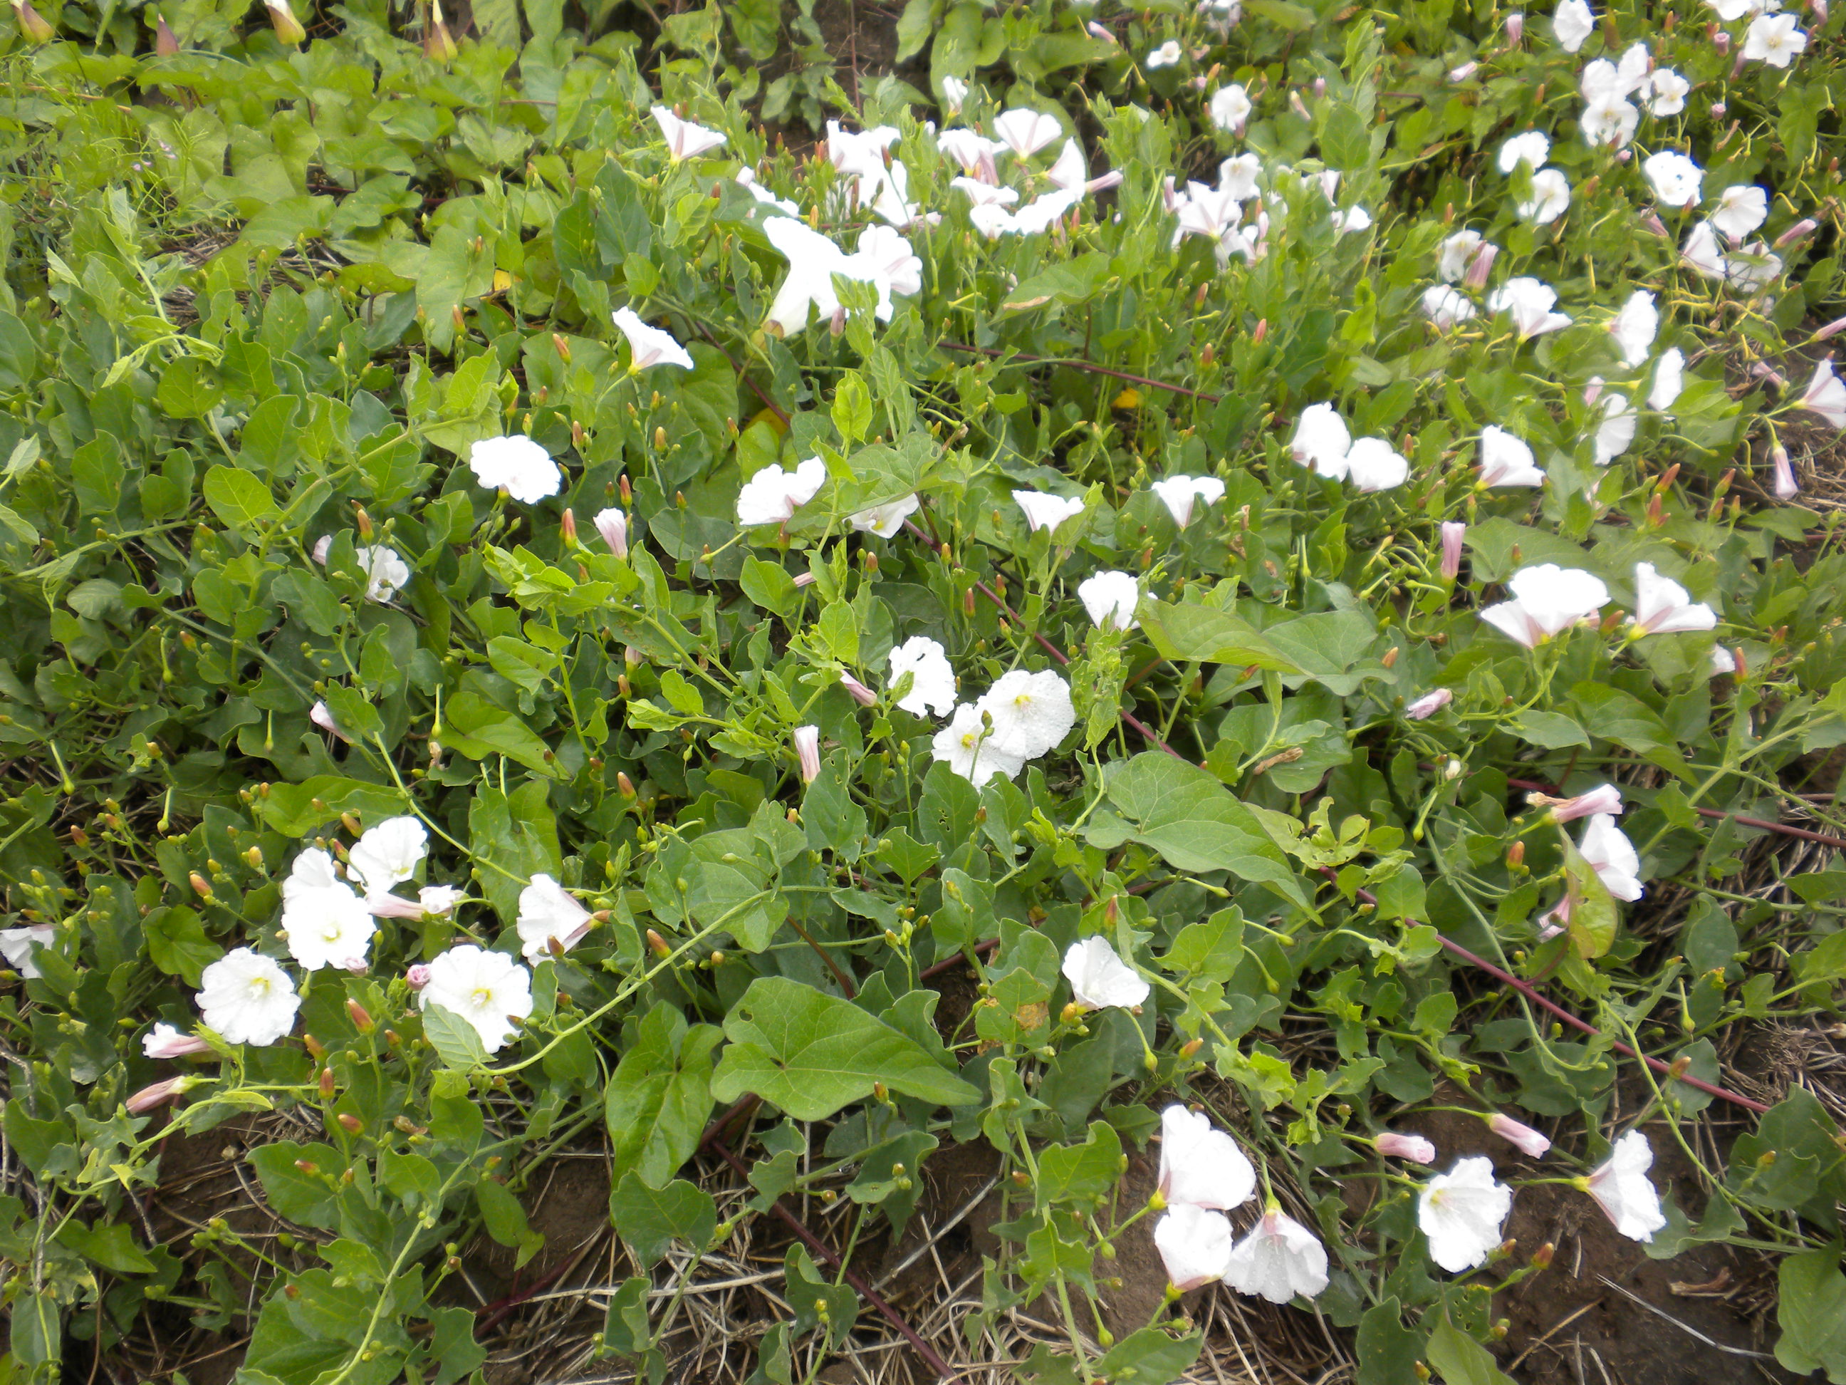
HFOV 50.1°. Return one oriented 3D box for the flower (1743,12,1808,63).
[{"bbox_3d":[0.445,-0.342,1.030,0.032,0.031,0.018,20,14,20],"label":"flower"}]

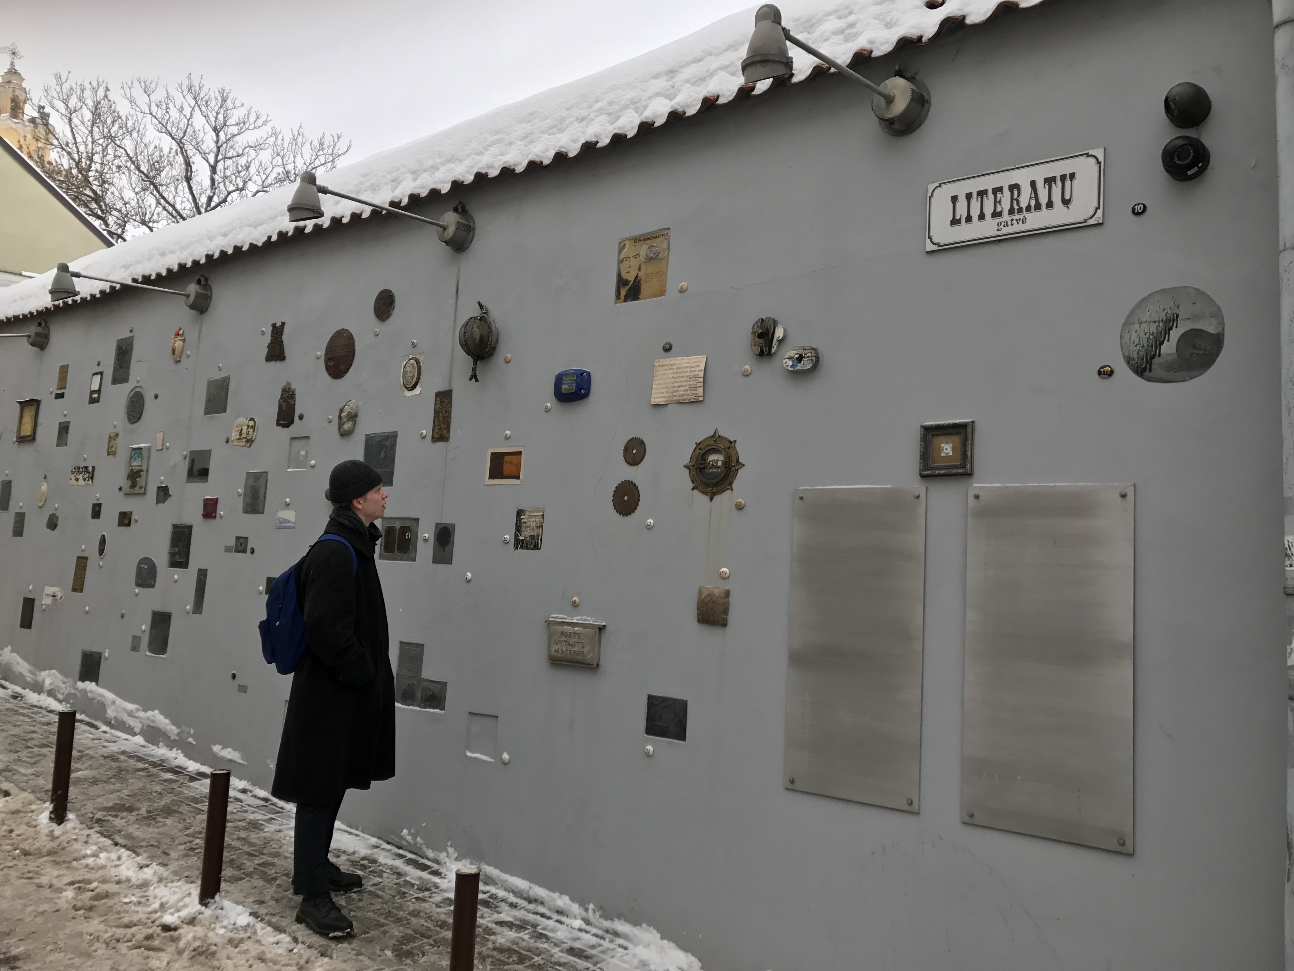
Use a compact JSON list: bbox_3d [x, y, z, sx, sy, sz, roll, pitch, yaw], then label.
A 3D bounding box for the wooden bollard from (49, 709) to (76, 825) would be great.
[{"bbox_3d":[-2.904,1.396,5.205,0.076,0.542,0.076,-1,-6,38],"label":"wooden bollard"}]

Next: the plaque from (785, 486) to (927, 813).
[{"bbox_3d":[0.736,0.555,3.720,0.515,1.102,0.012,-1,-7,38],"label":"plaque"}]

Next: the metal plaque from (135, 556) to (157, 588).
[{"bbox_3d":[-3.294,0.572,6.886,0.267,0.196,0.025,-1,-7,38],"label":"metal plaque"}]

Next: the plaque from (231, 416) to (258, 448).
[{"bbox_3d":[-2.375,-0.308,6.206,0.276,0.185,0.025,-1,-6,38],"label":"plaque"}]

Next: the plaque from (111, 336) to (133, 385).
[{"bbox_3d":[-3.809,-0.903,7.597,0.257,0.339,0.015,-1,-6,38],"label":"plaque"}]

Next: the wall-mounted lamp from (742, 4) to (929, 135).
[{"bbox_3d":[0.610,-1.338,3.422,0.220,0.310,0.870,-2,-7,45],"label":"wall-mounted lamp"}]

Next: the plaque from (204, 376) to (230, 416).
[{"bbox_3d":[-2.644,-0.548,6.461,0.258,0.228,0.020,-1,-6,38],"label":"plaque"}]

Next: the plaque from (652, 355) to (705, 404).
[{"bbox_3d":[0.129,-0.445,4.427,0.269,0.189,0.015,-1,-6,38],"label":"plaque"}]

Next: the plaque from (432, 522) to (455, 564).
[{"bbox_3d":[-1.022,0.291,5.244,0.147,0.202,0.015,-1,-6,38],"label":"plaque"}]

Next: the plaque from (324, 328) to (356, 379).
[{"bbox_3d":[-1.661,-0.711,5.691,0.278,0.273,0.025,-1,-6,38],"label":"plaque"}]

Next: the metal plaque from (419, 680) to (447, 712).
[{"bbox_3d":[-1.026,1.010,5.043,0.180,0.139,0.020,-1,-7,38],"label":"metal plaque"}]

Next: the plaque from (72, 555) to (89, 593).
[{"bbox_3d":[-4.168,0.655,7.684,0.175,0.263,0.015,-1,-6,38],"label":"plaque"}]

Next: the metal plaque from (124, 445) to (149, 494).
[{"bbox_3d":[-3.373,-0.096,6.957,0.294,0.317,0.030,-1,-6,38],"label":"metal plaque"}]

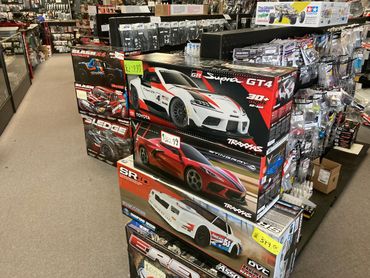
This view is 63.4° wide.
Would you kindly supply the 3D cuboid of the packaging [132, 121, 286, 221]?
[{"bbox_3d":[0.060,0.059,1.103,0.560,0.217,0.173,17,29,36],"label":"packaging"}]

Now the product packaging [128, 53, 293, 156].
[{"bbox_3d":[0.060,-0.145,1.022,0.560,0.217,0.173,16,28,35],"label":"product packaging"}]

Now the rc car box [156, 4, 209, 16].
[{"bbox_3d":[-0.016,-1.272,2.973,0.151,0.098,0.591,20,31,41],"label":"rc car box"}]

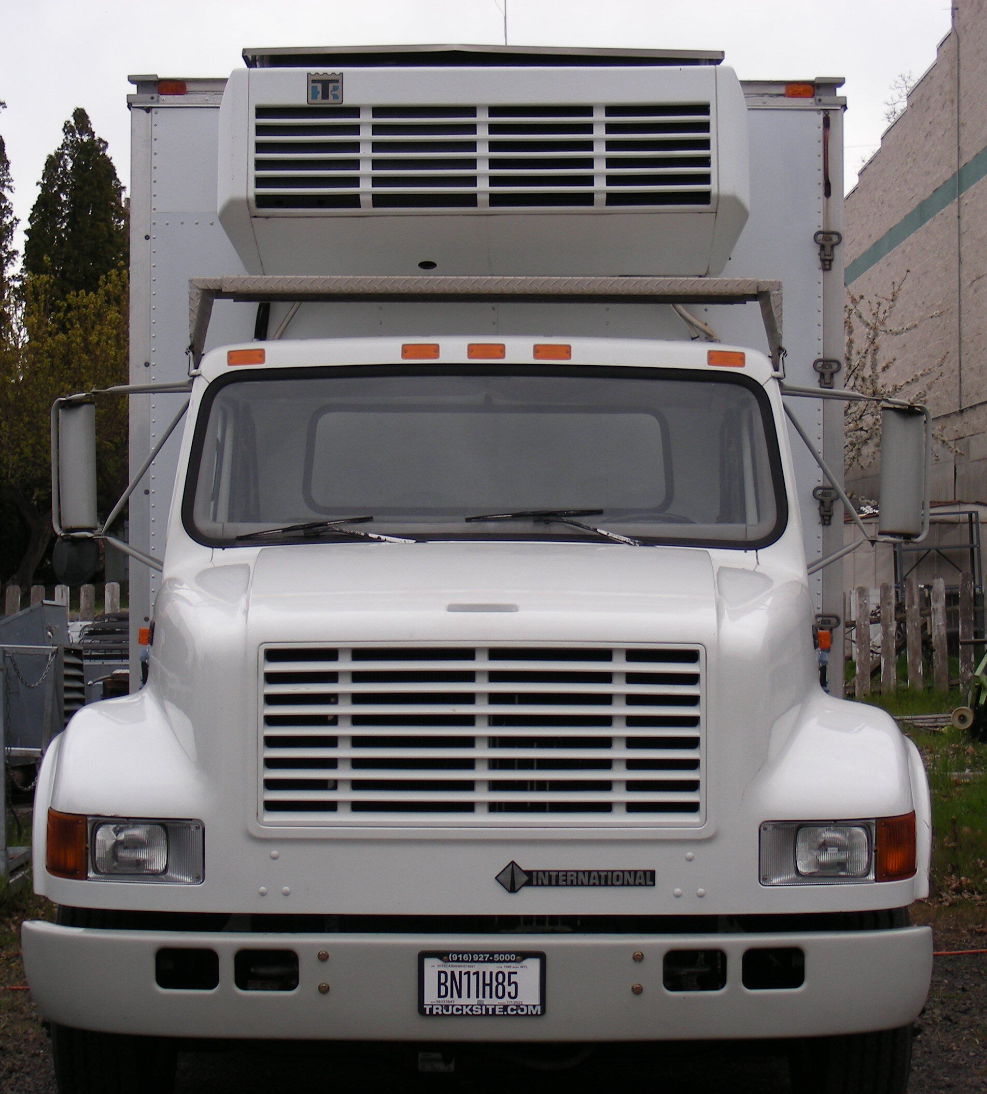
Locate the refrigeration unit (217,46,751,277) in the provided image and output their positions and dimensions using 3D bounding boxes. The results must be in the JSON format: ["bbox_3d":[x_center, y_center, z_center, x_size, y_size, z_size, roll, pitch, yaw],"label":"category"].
[{"bbox_3d":[-0.034,-1.343,7.850,1.870,0.720,0.520,0,0,0],"label":"refrigeration unit"}]

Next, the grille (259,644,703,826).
[{"bbox_3d":[-0.029,0.477,5.660,1.130,0.465,0.110,0,0,0],"label":"grille"}]

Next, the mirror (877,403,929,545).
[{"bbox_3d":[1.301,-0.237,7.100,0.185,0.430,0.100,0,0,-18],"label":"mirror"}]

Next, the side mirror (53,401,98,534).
[{"bbox_3d":[-1.326,-0.259,7.100,0.185,0.430,0.100,0,0,22],"label":"side mirror"}]

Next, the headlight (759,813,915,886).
[{"bbox_3d":[0.885,0.772,5.720,0.420,0.178,0.170,0,0,0],"label":"headlight"}]

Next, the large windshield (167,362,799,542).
[{"bbox_3d":[-0.025,-0.288,7.020,1.880,0.600,0.420,0,0,0],"label":"large windshield"}]

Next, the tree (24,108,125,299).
[{"bbox_3d":[-6.358,-2.519,34.000,1.700,8.338,1.700,0,0,0],"label":"tree"}]

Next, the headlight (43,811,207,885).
[{"bbox_3d":[-0.946,0.768,5.720,0.425,0.178,0.170,0,0,0],"label":"headlight"}]

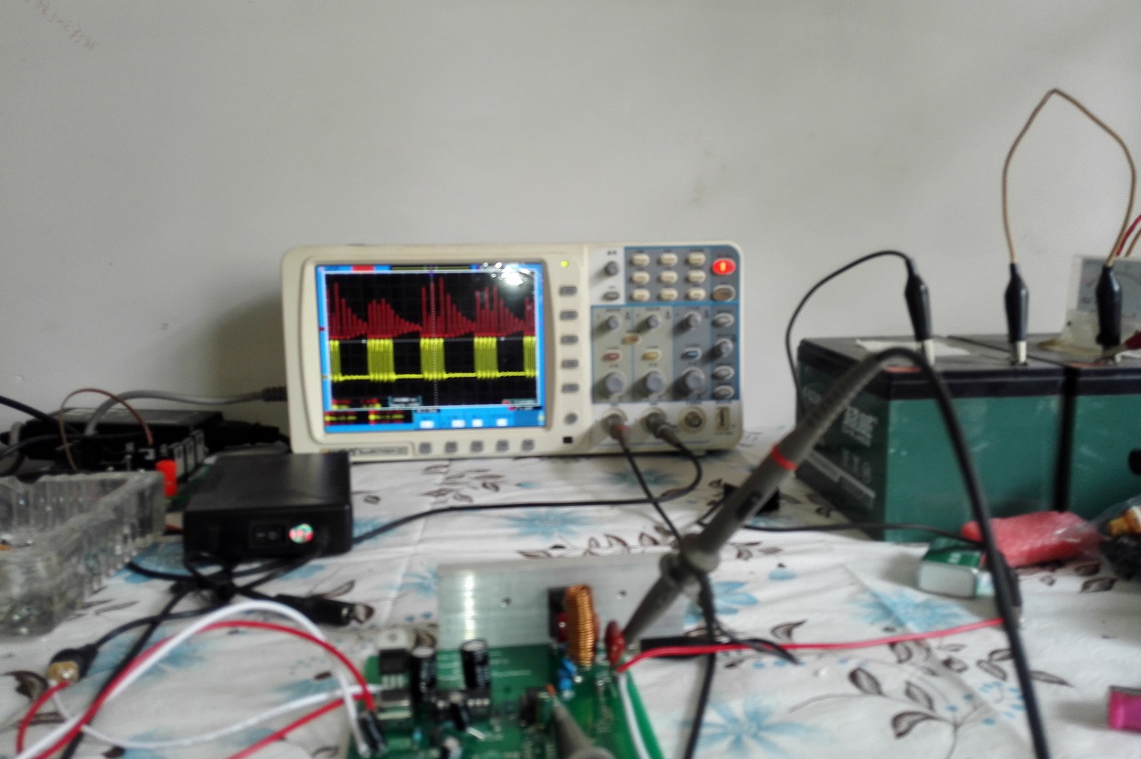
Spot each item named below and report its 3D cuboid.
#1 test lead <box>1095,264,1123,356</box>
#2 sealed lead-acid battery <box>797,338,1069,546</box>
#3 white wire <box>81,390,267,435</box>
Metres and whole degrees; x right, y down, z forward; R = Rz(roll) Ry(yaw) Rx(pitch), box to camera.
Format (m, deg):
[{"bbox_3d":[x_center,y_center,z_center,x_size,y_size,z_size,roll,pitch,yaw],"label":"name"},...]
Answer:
[{"bbox_3d":[0.299,-0.037,0.511,0.013,0.053,0.011,-6,8,-4],"label":"test lead"},{"bbox_3d":[0.215,0.031,0.576,0.099,0.097,0.151,-1,8,-4],"label":"sealed lead-acid battery"},{"bbox_3d":[-0.305,0.025,0.711,0.134,0.034,0.060,-1,8,0],"label":"white wire"}]

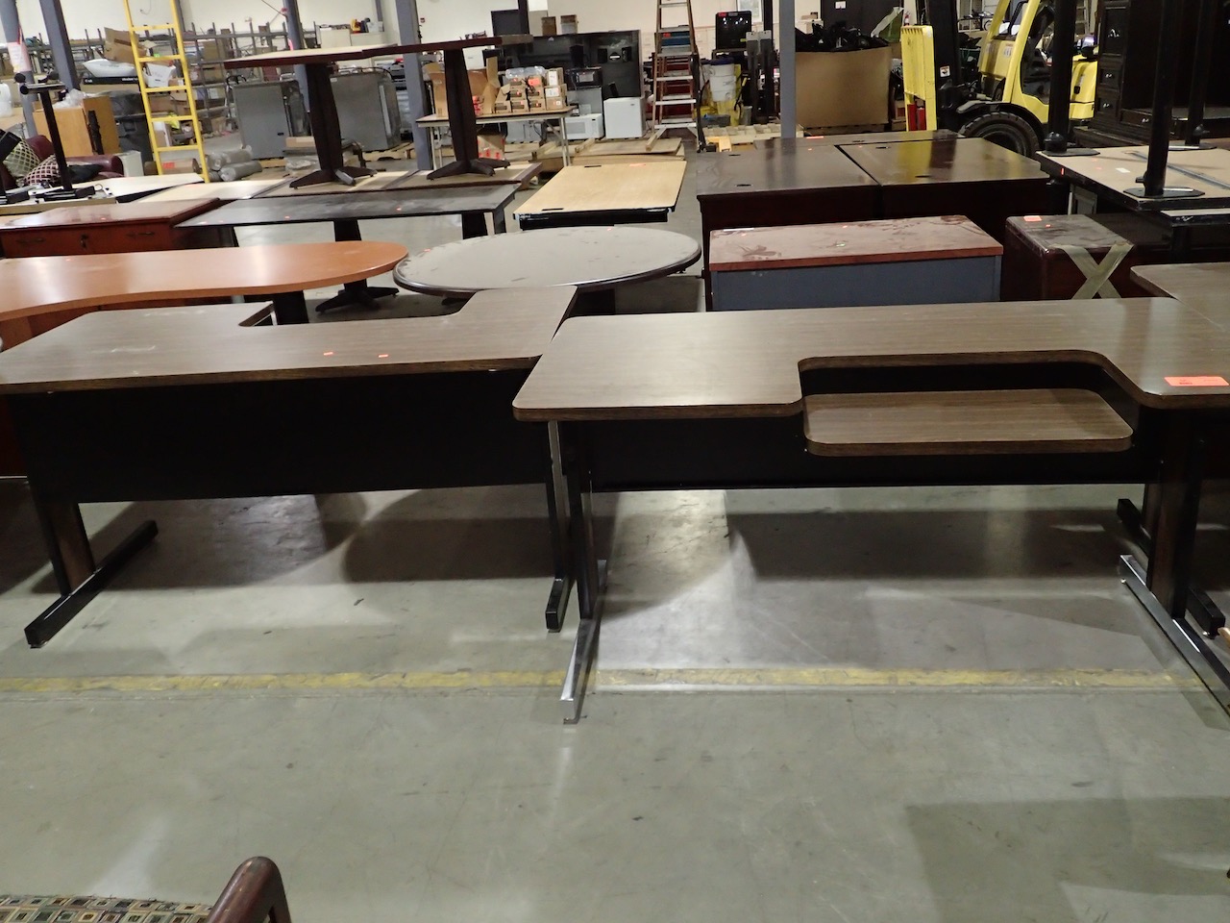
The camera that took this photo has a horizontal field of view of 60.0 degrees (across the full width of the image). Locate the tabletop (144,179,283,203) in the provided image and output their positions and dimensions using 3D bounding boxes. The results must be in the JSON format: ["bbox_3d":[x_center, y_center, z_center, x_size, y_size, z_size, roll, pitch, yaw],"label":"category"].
[{"bbox_3d":[-2.336,-1.277,6.499,0.740,0.740,0.800,-1,22,7],"label":"tabletop"}]

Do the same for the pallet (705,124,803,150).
[{"bbox_3d":[1.745,-4.107,13.442,1.200,0.140,1.070,-1,22,7],"label":"pallet"}]

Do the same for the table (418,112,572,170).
[{"bbox_3d":[-1.172,-3.120,10.794,1.530,0.740,0.740,-1,22,8],"label":"table"}]

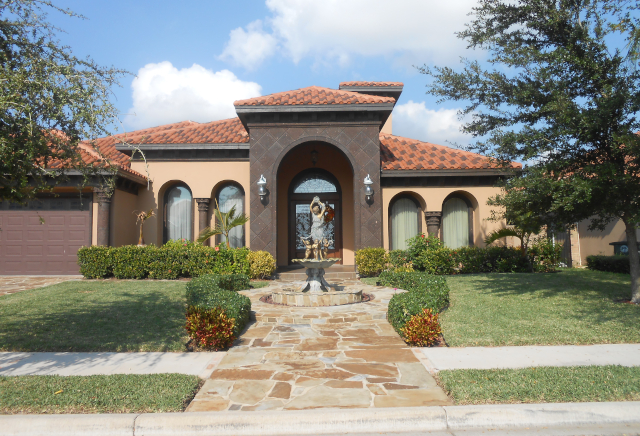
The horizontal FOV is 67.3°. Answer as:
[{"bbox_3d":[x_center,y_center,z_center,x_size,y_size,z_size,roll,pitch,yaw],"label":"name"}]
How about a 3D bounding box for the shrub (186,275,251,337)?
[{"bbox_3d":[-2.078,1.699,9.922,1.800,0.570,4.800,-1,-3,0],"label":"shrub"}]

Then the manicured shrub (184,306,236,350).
[{"bbox_3d":[-1.560,1.551,6.945,0.750,0.560,0.680,-1,-3,0],"label":"manicured shrub"}]

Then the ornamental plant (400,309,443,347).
[{"bbox_3d":[1.460,1.542,6.944,0.590,0.500,0.560,-1,-3,0],"label":"ornamental plant"}]

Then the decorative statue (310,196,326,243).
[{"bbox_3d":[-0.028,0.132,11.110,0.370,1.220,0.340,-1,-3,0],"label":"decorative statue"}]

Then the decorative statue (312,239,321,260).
[{"bbox_3d":[-0.071,0.697,10.828,0.190,0.500,0.180,-1,-3,0],"label":"decorative statue"}]

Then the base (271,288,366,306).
[{"bbox_3d":[-0.057,1.739,10.970,2.080,0.265,2.080,-1,-3,0],"label":"base"}]

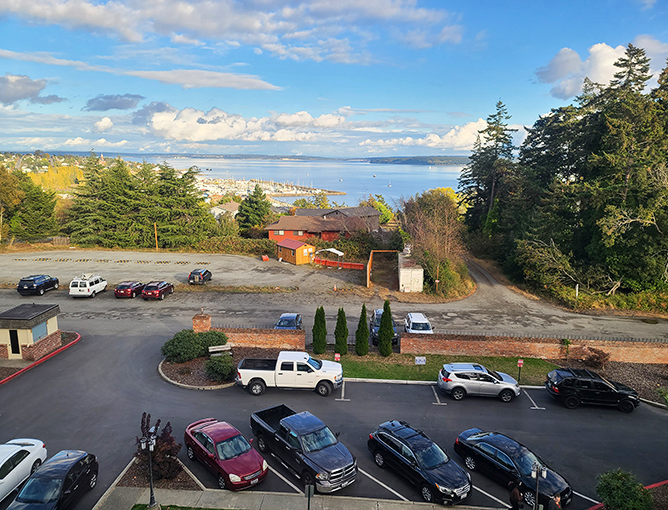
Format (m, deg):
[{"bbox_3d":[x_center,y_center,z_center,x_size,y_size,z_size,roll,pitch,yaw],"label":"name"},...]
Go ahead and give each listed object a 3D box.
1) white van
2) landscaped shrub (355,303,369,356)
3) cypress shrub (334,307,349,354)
[{"bbox_3d":[-24.330,2.923,49.006,1.980,2.000,4.900,0,10,-4],"label":"white van"},{"bbox_3d":[1.960,5.080,33.350,0.930,3.580,0.930,0,11,0],"label":"landscaped shrub"},{"bbox_3d":[0.544,5.128,33.386,0.970,3.350,0.970,1,11,0],"label":"cypress shrub"}]

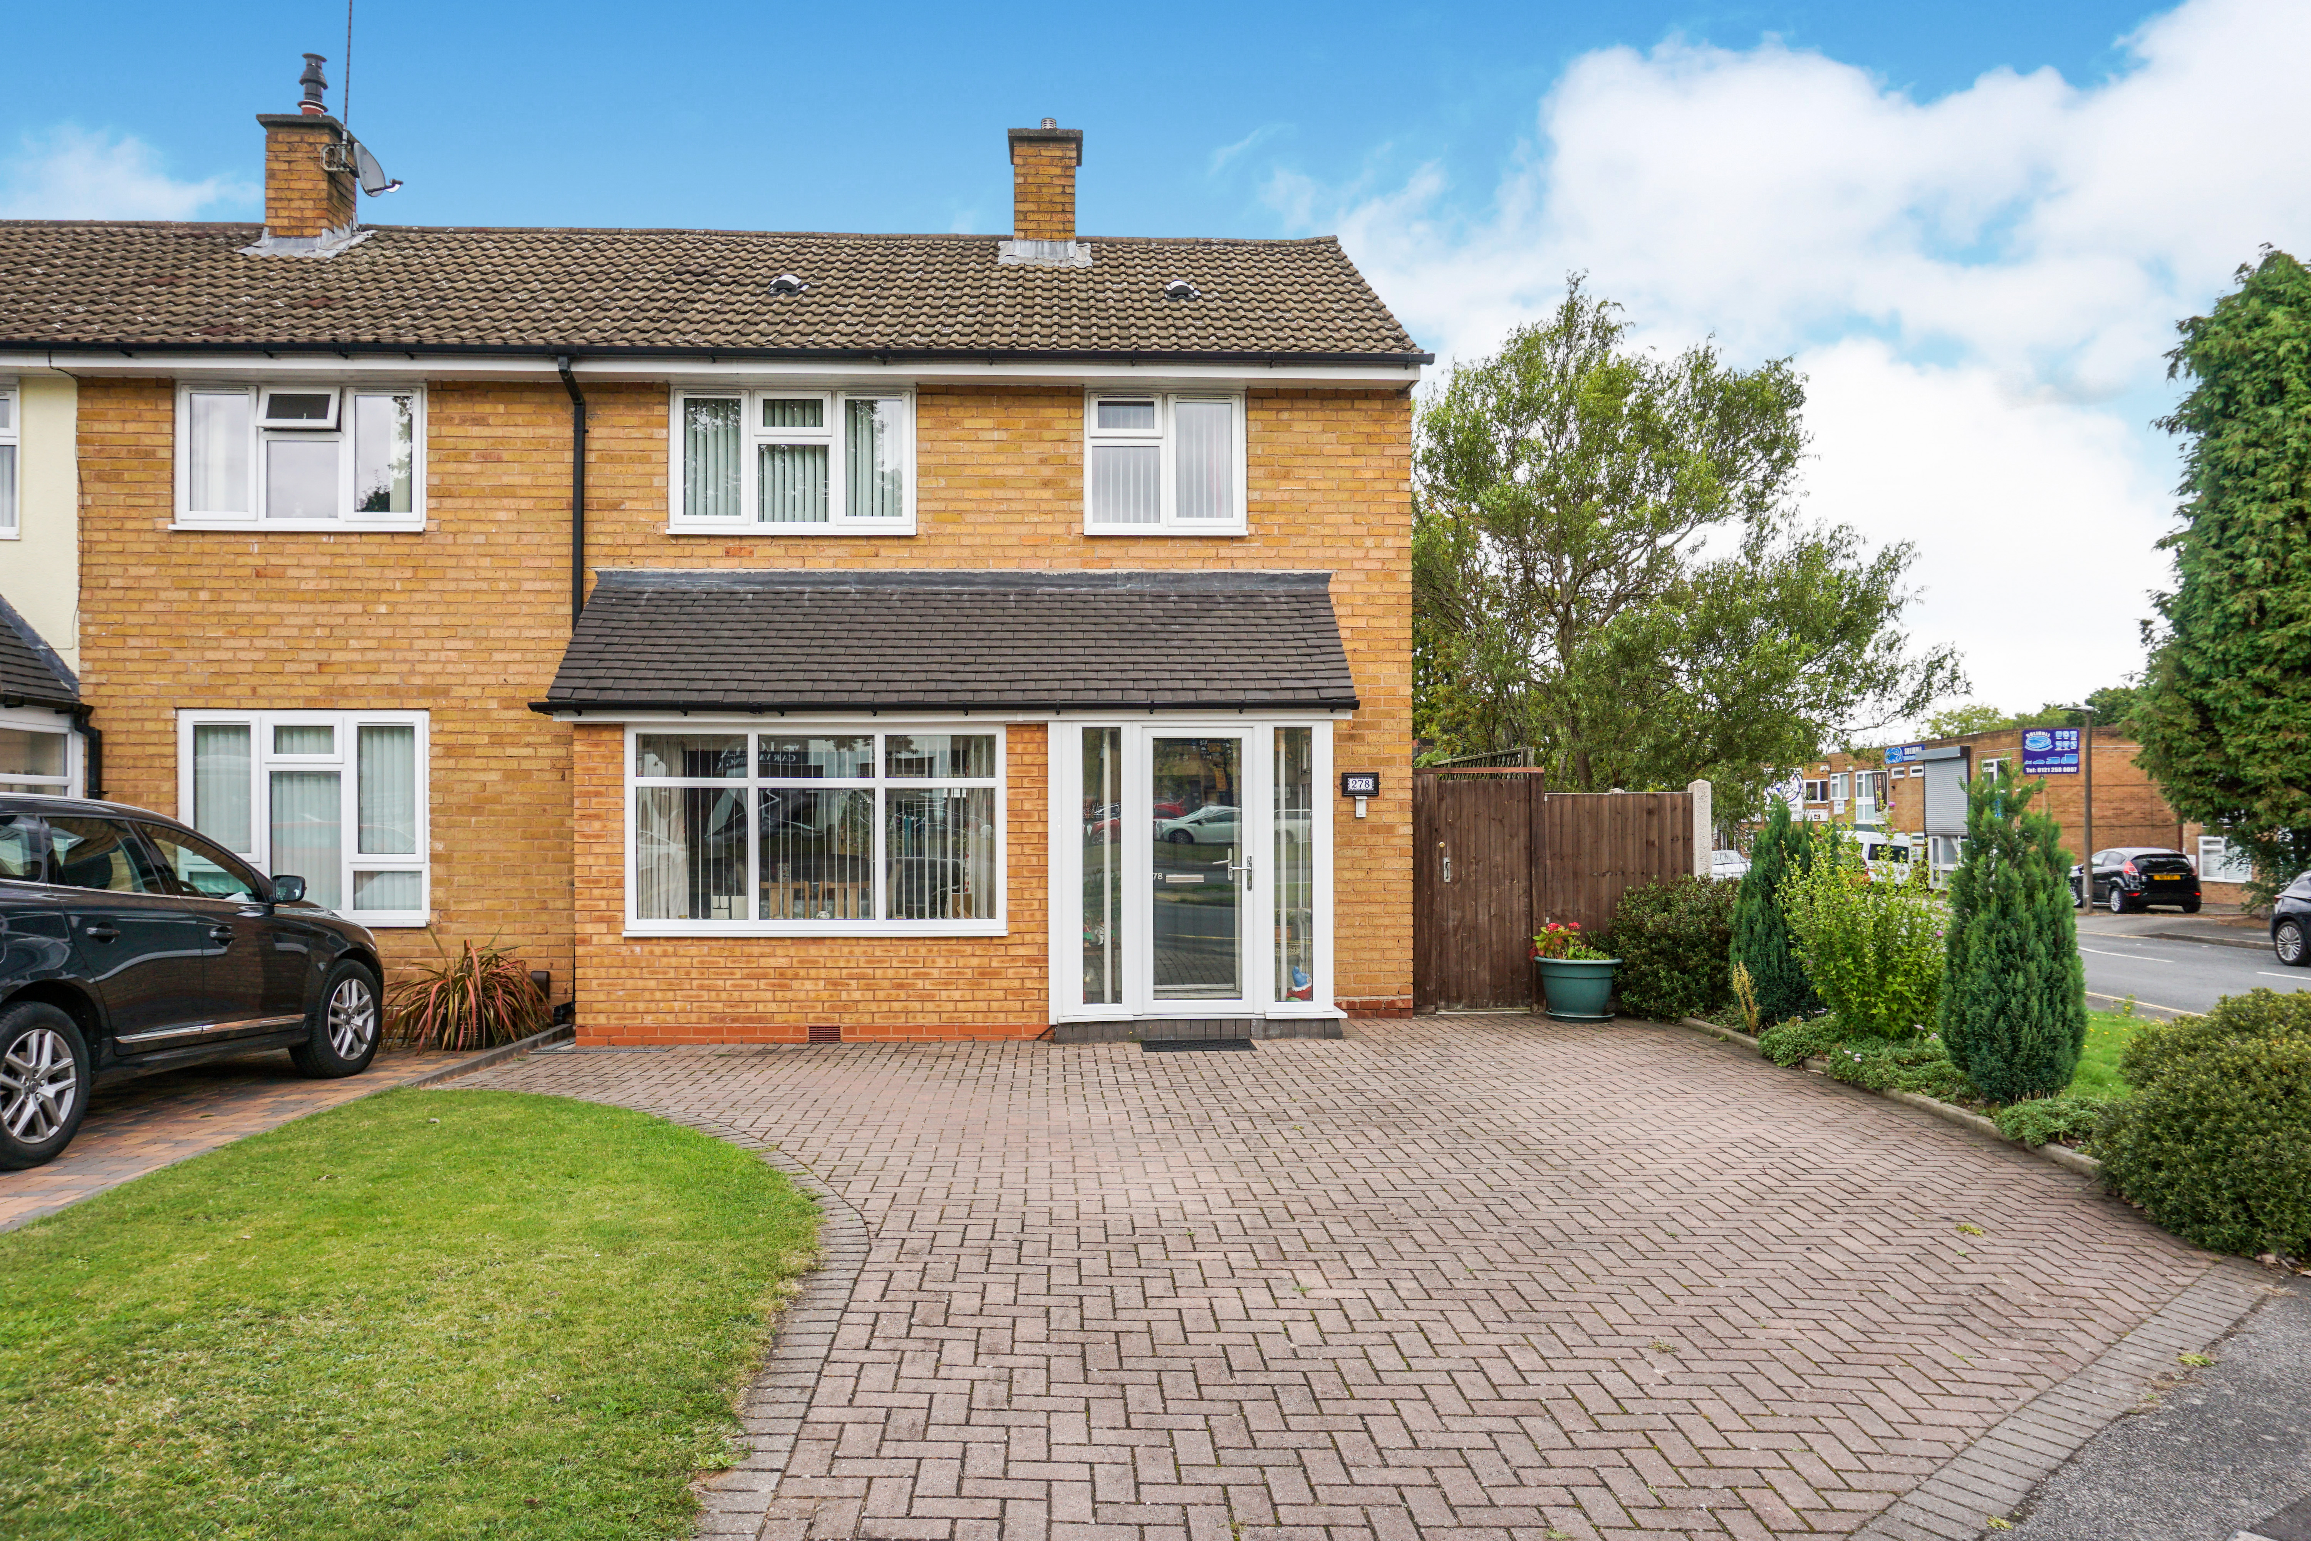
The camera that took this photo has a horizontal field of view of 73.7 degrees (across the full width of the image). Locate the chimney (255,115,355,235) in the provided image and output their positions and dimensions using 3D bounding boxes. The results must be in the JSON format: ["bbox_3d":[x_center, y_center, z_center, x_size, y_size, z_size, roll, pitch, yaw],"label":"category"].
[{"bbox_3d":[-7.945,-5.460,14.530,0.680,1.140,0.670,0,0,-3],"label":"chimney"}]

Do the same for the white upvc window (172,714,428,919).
[{"bbox_3d":[-6.244,0.351,11.297,1.809,1.588,0.120,0,0,-3],"label":"white upvc window"}]

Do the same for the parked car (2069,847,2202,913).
[{"bbox_3d":[23.666,2.613,37.309,1.750,1.480,3.950,0,0,12],"label":"parked car"}]

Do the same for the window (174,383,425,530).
[{"bbox_3d":[-6.272,-2.299,11.311,1.798,1.088,0.120,0,0,-3],"label":"window"}]

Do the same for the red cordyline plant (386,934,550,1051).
[{"bbox_3d":[-4.889,1.579,10.950,1.150,0.840,1.000,0,0,-3],"label":"red cordyline plant"}]

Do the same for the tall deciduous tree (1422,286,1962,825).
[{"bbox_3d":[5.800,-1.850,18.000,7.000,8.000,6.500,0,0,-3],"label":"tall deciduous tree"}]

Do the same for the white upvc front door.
[{"bbox_3d":[0.252,0.705,10.600,1.940,2.080,0.130,0,0,-3],"label":"white upvc front door"}]

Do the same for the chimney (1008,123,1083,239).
[{"bbox_3d":[-1.024,-5.350,14.450,0.680,1.080,0.660,0,0,-3],"label":"chimney"}]

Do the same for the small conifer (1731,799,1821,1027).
[{"bbox_3d":[4.509,1.031,11.200,0.660,1.650,0.660,0,0,-3],"label":"small conifer"}]

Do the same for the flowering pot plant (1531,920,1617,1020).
[{"bbox_3d":[3.155,1.490,11.550,0.650,0.720,0.630,0,0,-3],"label":"flowering pot plant"}]

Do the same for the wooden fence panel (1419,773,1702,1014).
[{"bbox_3d":[3.079,0.966,11.860,2.170,1.790,0.100,0,0,-3],"label":"wooden fence panel"}]

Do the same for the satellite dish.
[{"bbox_3d":[-7.282,-5.631,14.400,0.450,0.530,0.510,0,0,6],"label":"satellite dish"}]

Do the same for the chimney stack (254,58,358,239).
[{"bbox_3d":[-7.945,-5.820,14.530,0.680,1.840,0.670,0,0,-3],"label":"chimney stack"}]

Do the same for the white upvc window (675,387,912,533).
[{"bbox_3d":[-2.707,-2.305,11.510,1.830,1.070,0.110,0,0,-3],"label":"white upvc window"}]

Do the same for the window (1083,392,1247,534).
[{"bbox_3d":[0.075,-2.320,11.640,1.220,1.070,0.110,0,0,-3],"label":"window"}]

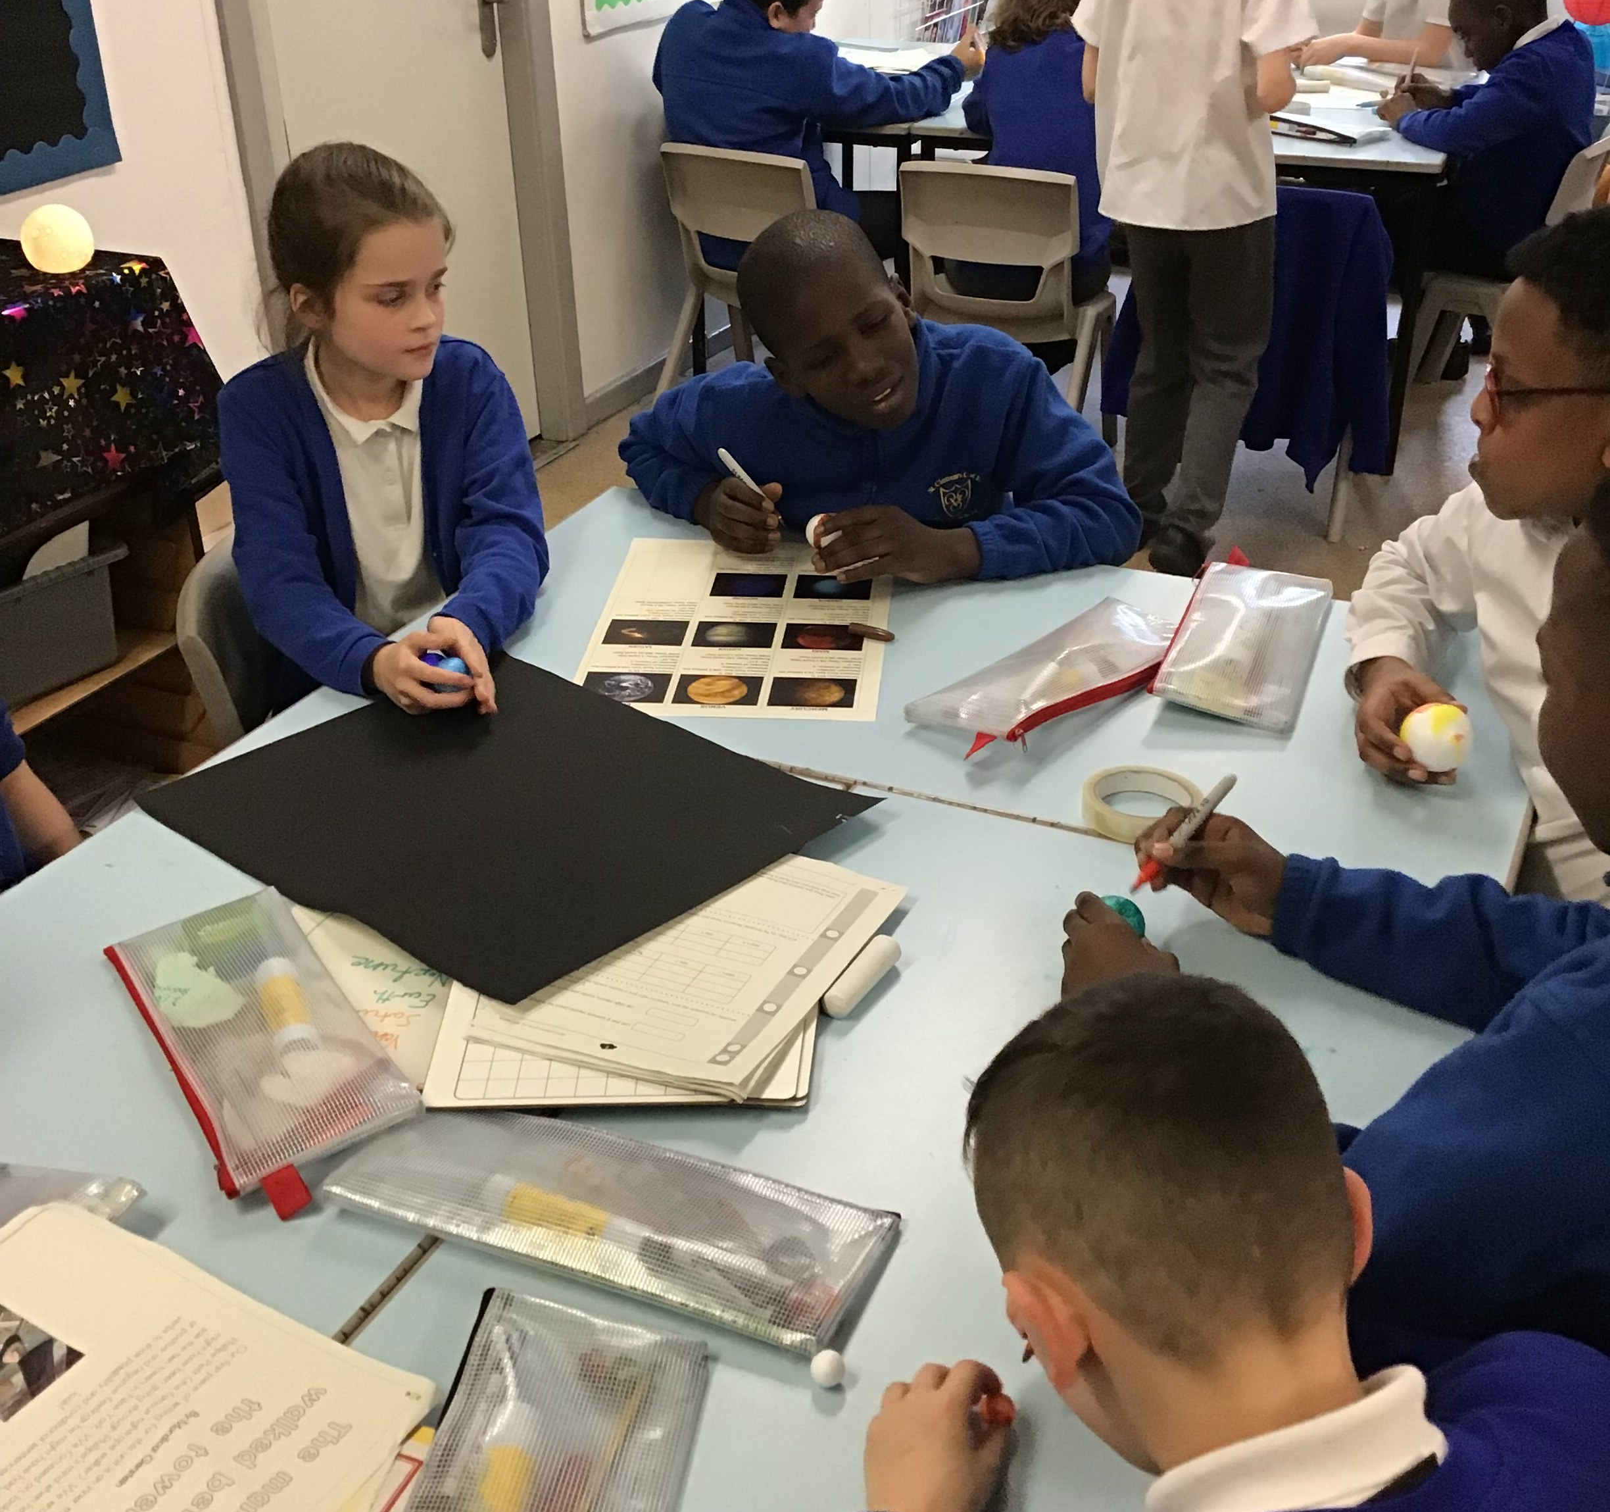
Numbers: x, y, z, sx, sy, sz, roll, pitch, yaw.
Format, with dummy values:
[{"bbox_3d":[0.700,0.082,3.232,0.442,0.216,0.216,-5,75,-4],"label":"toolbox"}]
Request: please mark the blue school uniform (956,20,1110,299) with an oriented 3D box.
[{"bbox_3d":[0.490,-1.275,4.019,0.370,0.470,0.330,12,31,23],"label":"blue school uniform"}]

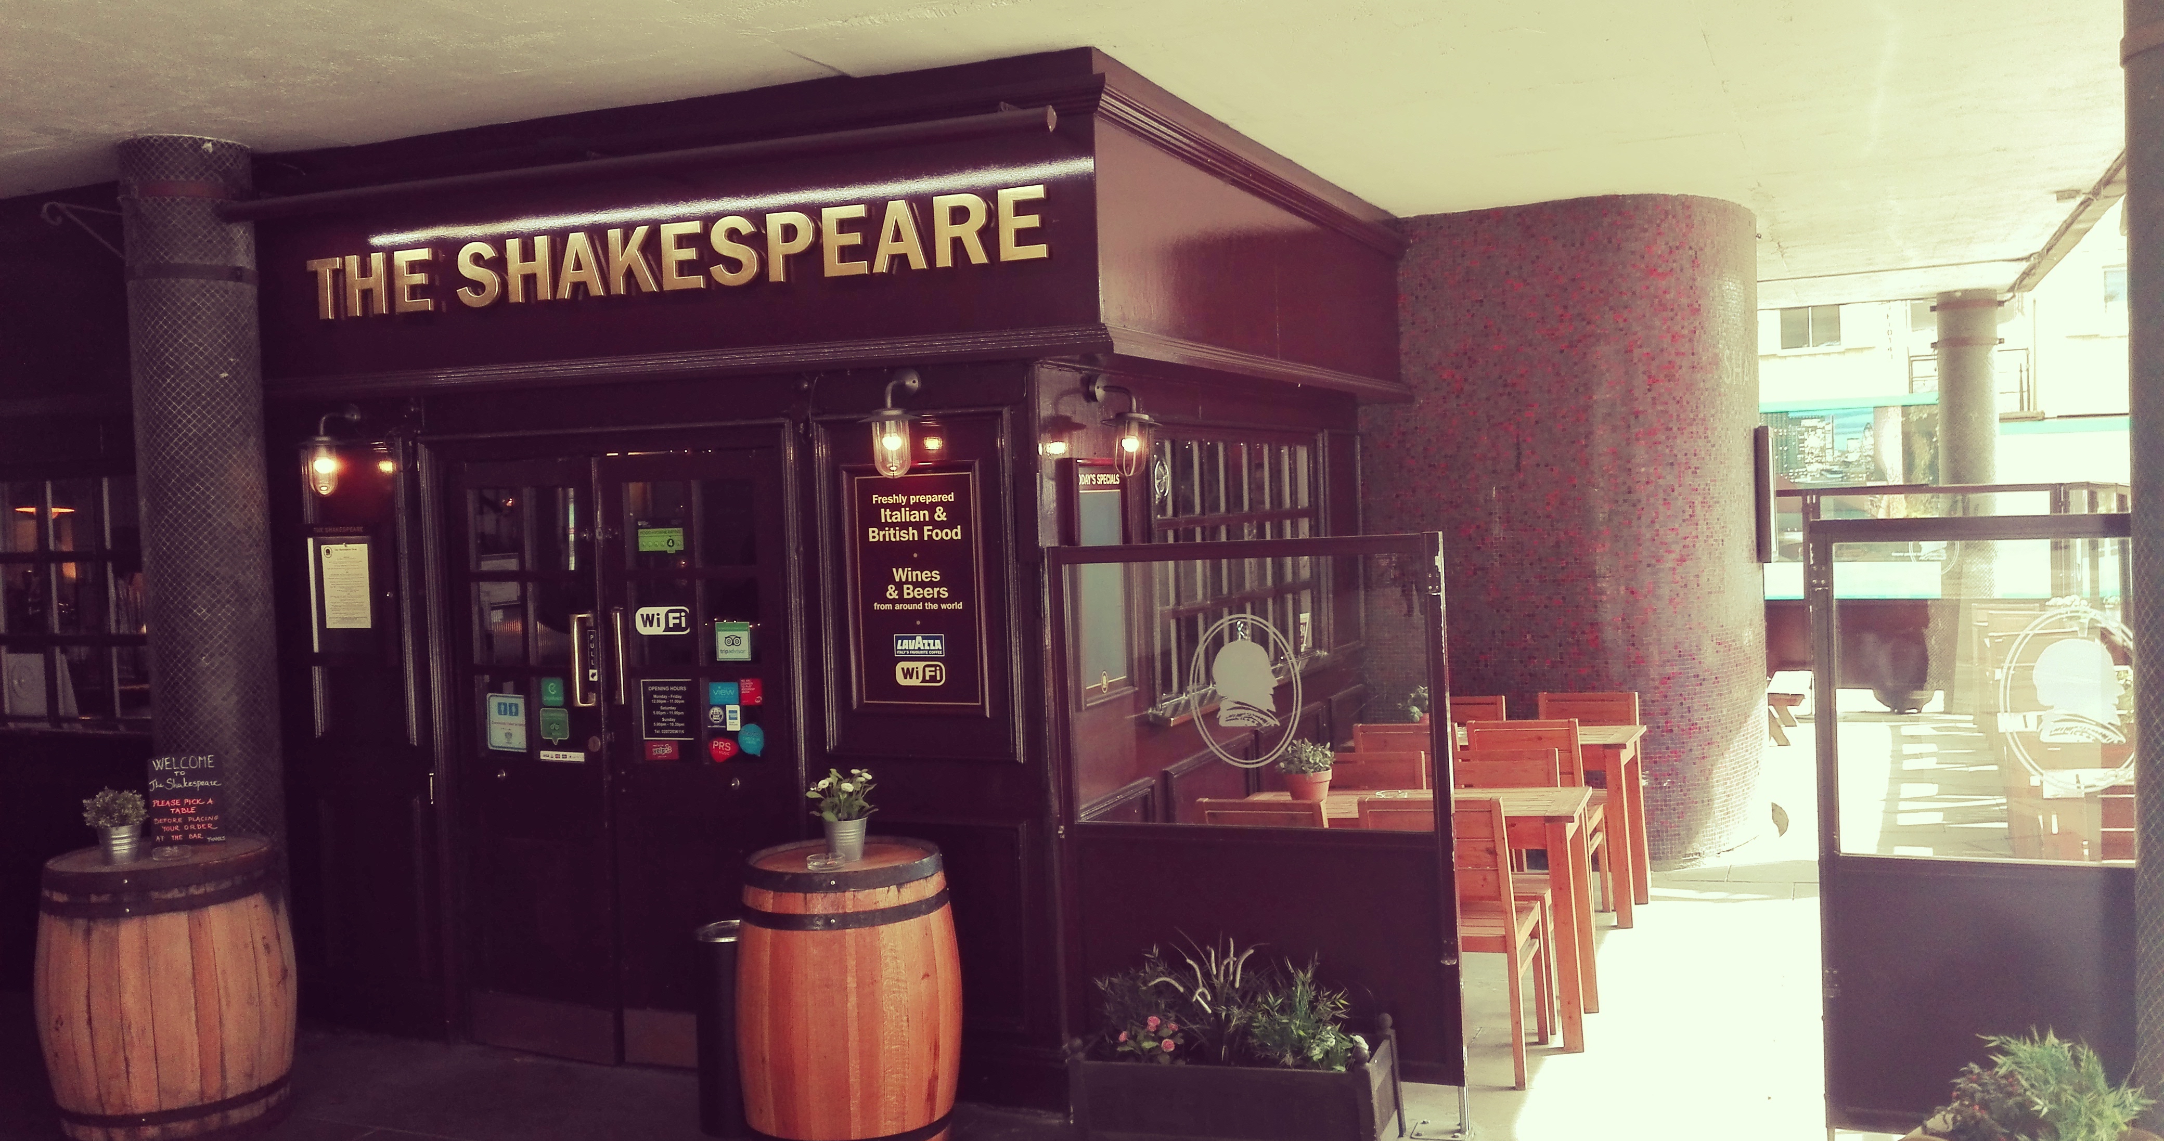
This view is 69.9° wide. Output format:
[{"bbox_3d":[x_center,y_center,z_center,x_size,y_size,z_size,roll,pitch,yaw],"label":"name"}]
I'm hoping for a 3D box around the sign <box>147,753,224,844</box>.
[{"bbox_3d":[-2.830,0.733,4.906,0.215,0.275,0.030,-2,-4,-8],"label":"sign"}]

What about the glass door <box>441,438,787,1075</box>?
[{"bbox_3d":[-1.513,0.612,5.134,1.310,2.070,0.070,-1,3,18],"label":"glass door"}]

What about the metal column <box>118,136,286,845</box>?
[{"bbox_3d":[-2.949,0.139,5.243,0.380,3.112,0.380,-2,2,0],"label":"metal column"}]

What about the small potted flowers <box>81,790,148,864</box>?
[{"bbox_3d":[-2.924,0.771,4.689,0.170,0.220,0.170,-2,2,0],"label":"small potted flowers"}]

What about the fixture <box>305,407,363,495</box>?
[{"bbox_3d":[-2.647,-0.422,5.441,0.175,0.320,0.235,-2,2,20],"label":"fixture"}]

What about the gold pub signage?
[{"bbox_3d":[-1.287,-0.923,4.593,2.534,0.198,0.040,-1,3,18],"label":"gold pub signage"}]

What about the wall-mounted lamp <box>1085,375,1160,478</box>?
[{"bbox_3d":[0.142,-0.452,4.872,0.205,0.319,0.181,-1,3,26],"label":"wall-mounted lamp"}]

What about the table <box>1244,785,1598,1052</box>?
[{"bbox_3d":[1.130,1.170,5.330,1.190,0.745,0.570,-4,0,24],"label":"table"}]

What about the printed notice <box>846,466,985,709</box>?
[{"bbox_3d":[-0.502,0.057,4.687,0.432,0.731,0.030,-1,3,18],"label":"printed notice"}]

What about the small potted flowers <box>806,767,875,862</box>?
[{"bbox_3d":[-0.701,0.706,4.503,0.188,0.267,0.188,-2,3,0],"label":"small potted flowers"}]

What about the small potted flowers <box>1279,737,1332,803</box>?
[{"bbox_3d":[0.800,0.716,5.520,0.195,0.235,0.195,-2,2,0],"label":"small potted flowers"}]

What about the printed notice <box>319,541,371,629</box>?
[{"bbox_3d":[-2.576,0.059,5.431,0.208,0.297,0.015,-1,3,18],"label":"printed notice"}]

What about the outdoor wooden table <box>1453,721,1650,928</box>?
[{"bbox_3d":[1.835,1.114,6.806,1.220,0.765,0.570,-5,0,28],"label":"outdoor wooden table"}]

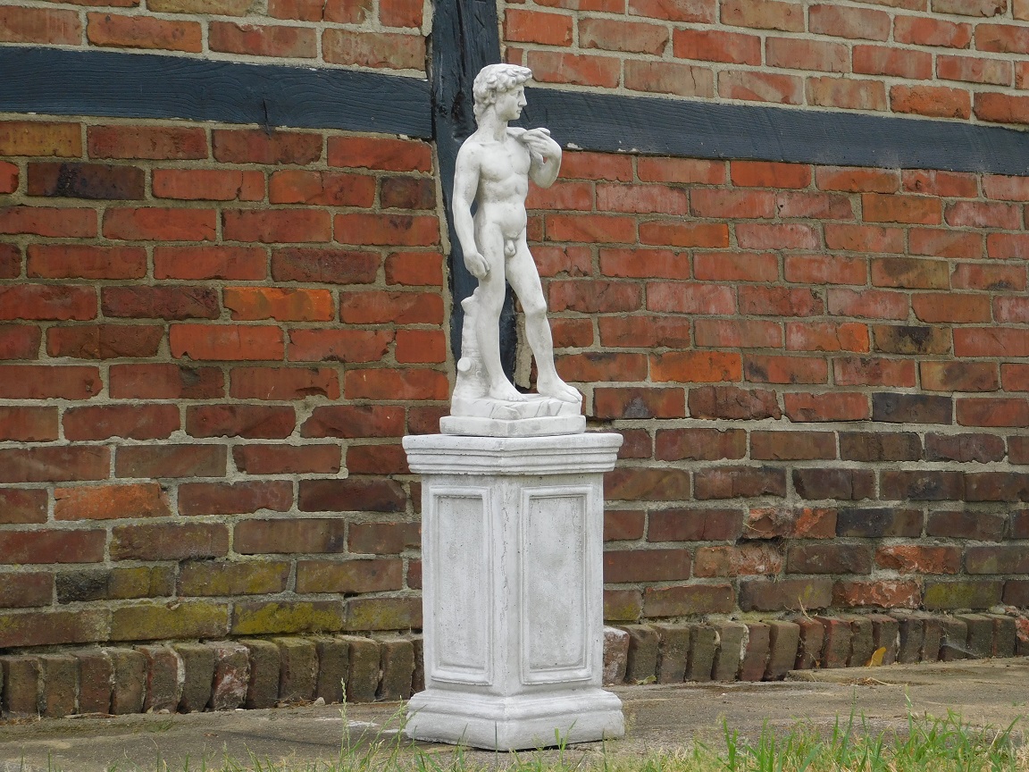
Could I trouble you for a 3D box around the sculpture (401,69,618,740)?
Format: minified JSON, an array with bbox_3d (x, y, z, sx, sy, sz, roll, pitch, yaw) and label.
[{"bbox_3d":[-0.001,0.026,7.050,0.280,1.195,0.280,0,0,-41],"label":"sculpture"}]

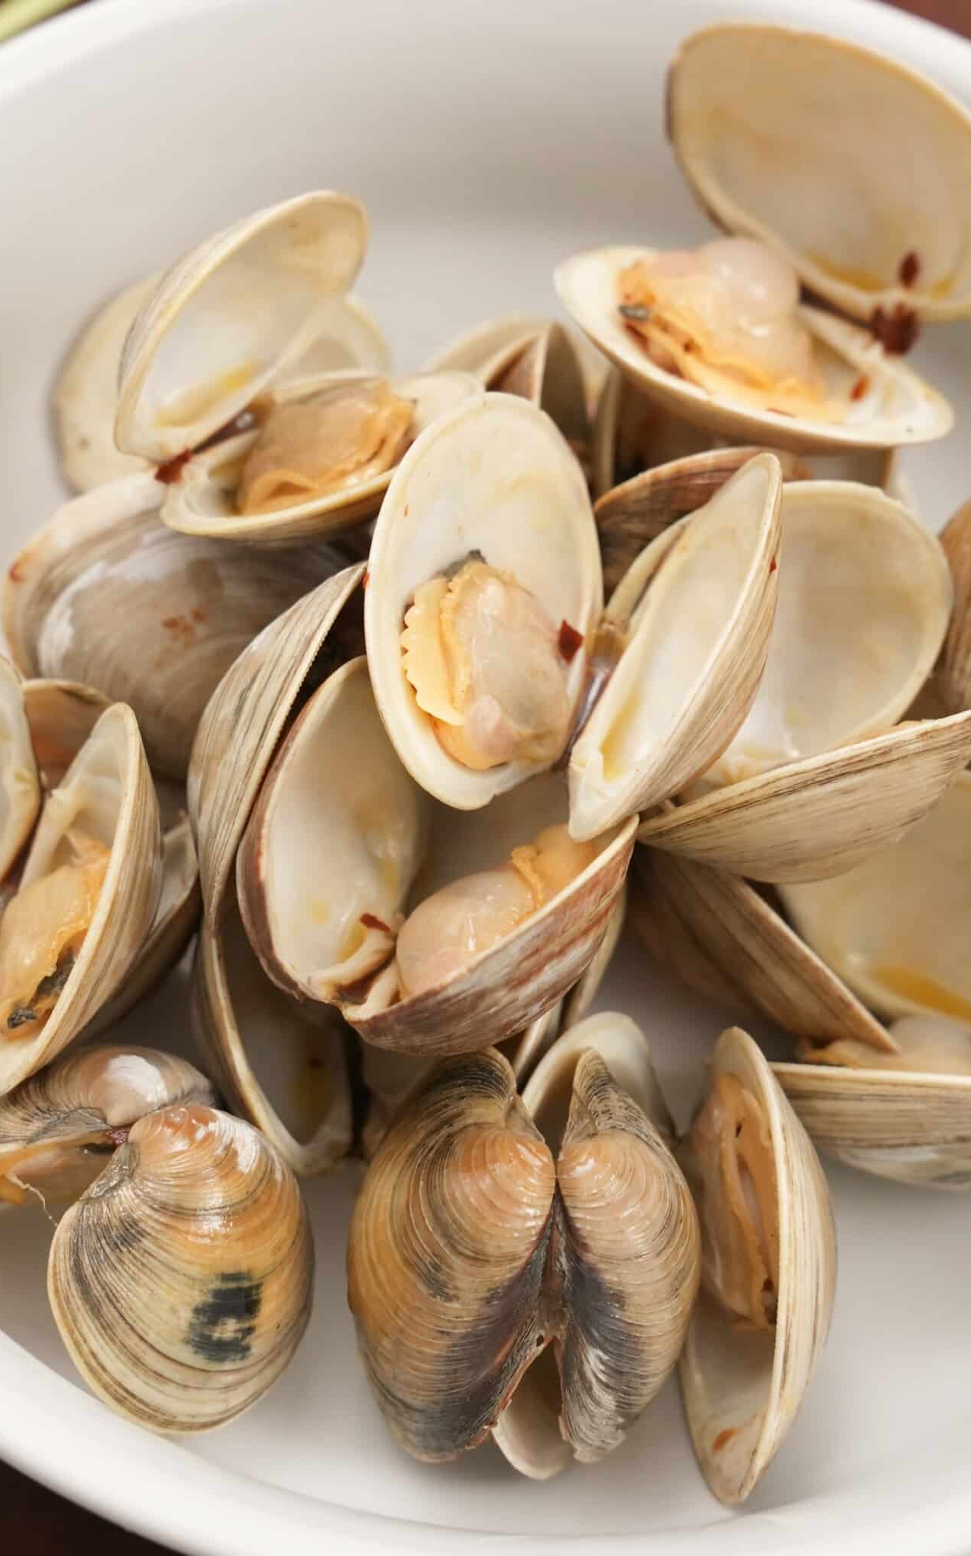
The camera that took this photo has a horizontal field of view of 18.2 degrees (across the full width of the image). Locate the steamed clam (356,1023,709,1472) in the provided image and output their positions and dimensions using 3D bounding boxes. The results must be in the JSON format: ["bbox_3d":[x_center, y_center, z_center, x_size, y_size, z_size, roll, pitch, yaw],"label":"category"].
[{"bbox_3d":[0.005,0.063,0.411,0.049,0.042,0.057,0,72,-2],"label":"steamed clam"}]

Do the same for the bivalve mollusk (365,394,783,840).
[{"bbox_3d":[0.013,-0.022,0.424,0.056,0.044,0.057,13,74,2],"label":"bivalve mollusk"}]

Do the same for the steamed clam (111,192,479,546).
[{"bbox_3d":[-0.028,-0.060,0.450,0.051,0.042,0.042,-19,66,-11],"label":"steamed clam"}]

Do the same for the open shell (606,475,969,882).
[{"bbox_3d":[0.045,-0.013,0.427,0.052,0.042,0.050,-15,75,-6],"label":"open shell"}]

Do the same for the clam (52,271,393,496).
[{"bbox_3d":[-0.040,-0.061,0.468,0.055,0.034,0.038,-3,64,-3],"label":"clam"}]

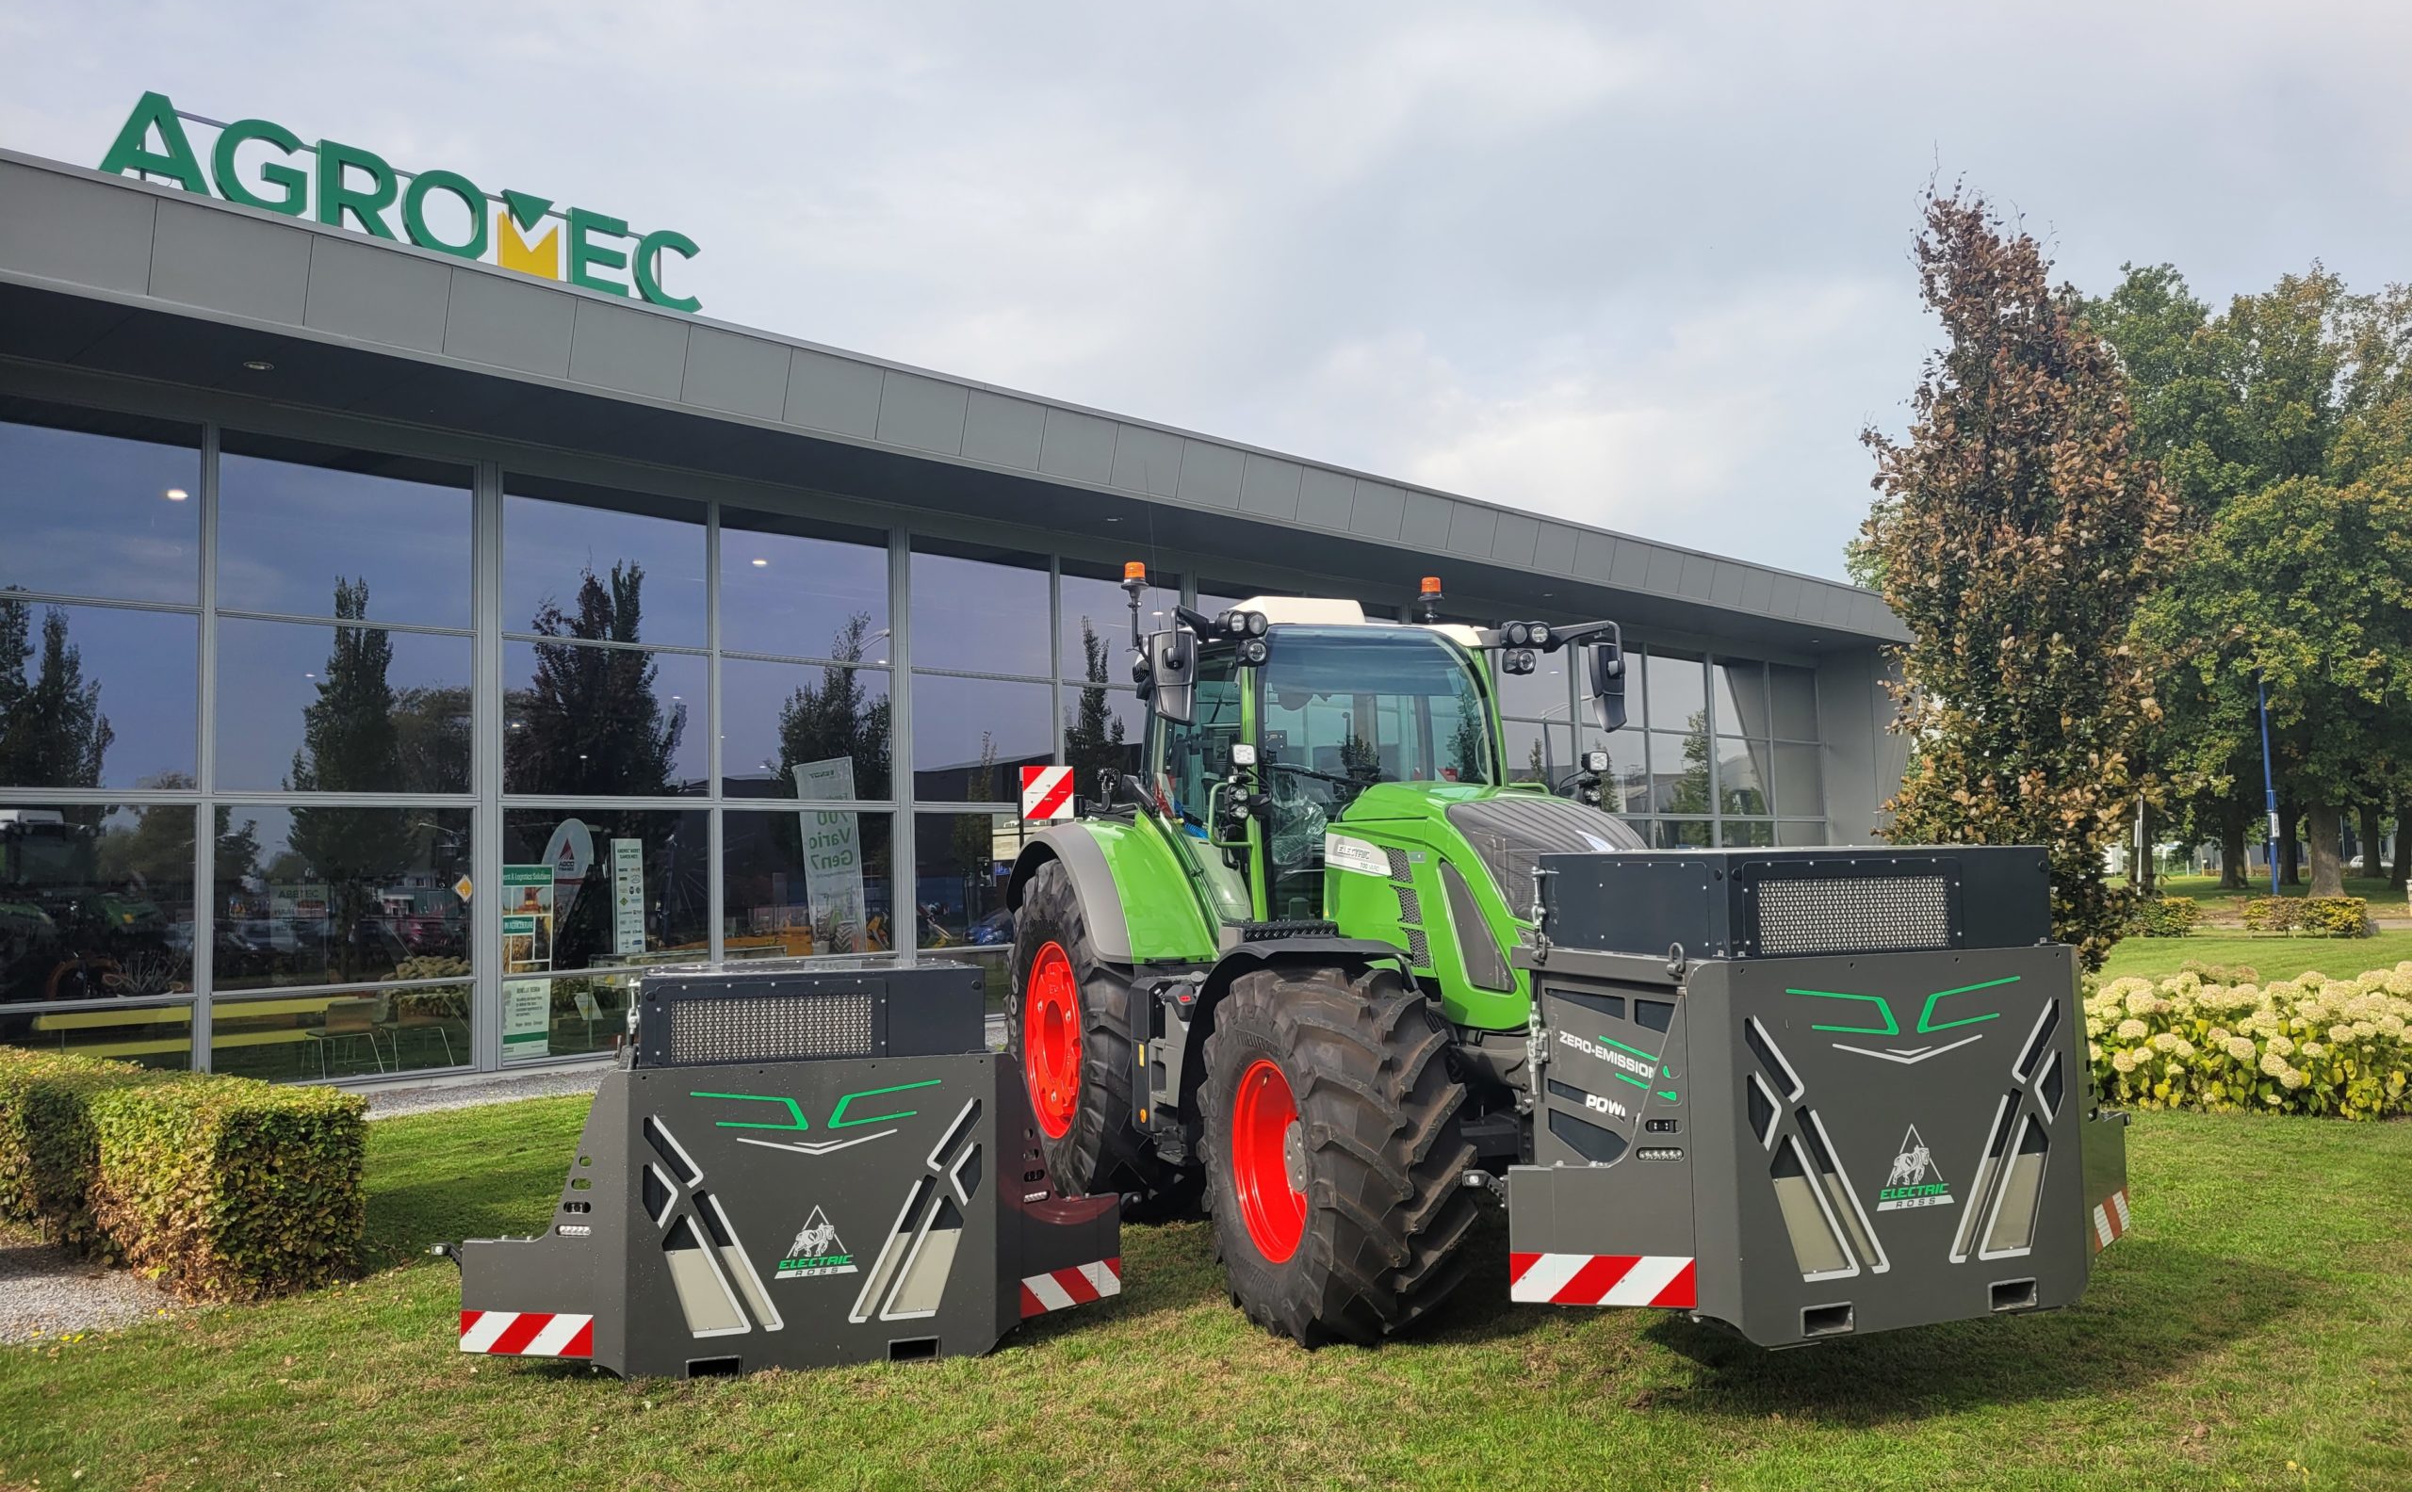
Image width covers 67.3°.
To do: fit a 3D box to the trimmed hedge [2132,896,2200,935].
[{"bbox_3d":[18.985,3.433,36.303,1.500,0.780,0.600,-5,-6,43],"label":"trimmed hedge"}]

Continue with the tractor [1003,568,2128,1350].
[{"bbox_3d":[0.986,0.628,8.157,2.520,3.280,6.020,0,-4,-21],"label":"tractor"}]

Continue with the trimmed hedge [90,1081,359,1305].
[{"bbox_3d":[-4.643,2.051,8.574,1.650,0.800,0.630,-5,-6,43],"label":"trimmed hedge"}]

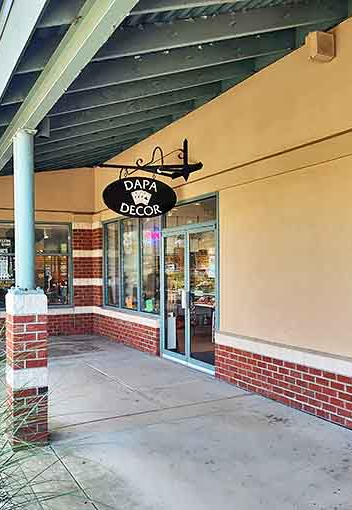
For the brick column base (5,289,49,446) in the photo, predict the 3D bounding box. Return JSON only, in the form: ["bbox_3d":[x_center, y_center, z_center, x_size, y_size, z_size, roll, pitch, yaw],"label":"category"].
[{"bbox_3d":[-1.378,1.016,4.169,0.305,1.330,0.310,0,-2,-30],"label":"brick column base"}]

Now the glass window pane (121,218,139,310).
[{"bbox_3d":[-0.925,0.175,8.920,0.050,1.780,0.820,0,0,-30],"label":"glass window pane"}]

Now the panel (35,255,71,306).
[{"bbox_3d":[-2.833,0.552,10.098,0.930,1.100,0.050,0,-2,-25],"label":"panel"}]

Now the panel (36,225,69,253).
[{"bbox_3d":[-2.840,-0.348,10.120,0.930,0.660,0.050,0,-2,-25],"label":"panel"}]

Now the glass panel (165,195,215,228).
[{"bbox_3d":[0.200,-0.621,6.965,0.050,0.350,1.460,0,-2,-30],"label":"glass panel"}]

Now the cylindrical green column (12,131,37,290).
[{"bbox_3d":[-1.406,-0.389,4.195,0.185,1.450,0.185,0,-2,-30],"label":"cylindrical green column"}]

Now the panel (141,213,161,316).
[{"bbox_3d":[-0.475,0.126,8.358,0.060,1.911,0.800,0,-2,-29],"label":"panel"}]

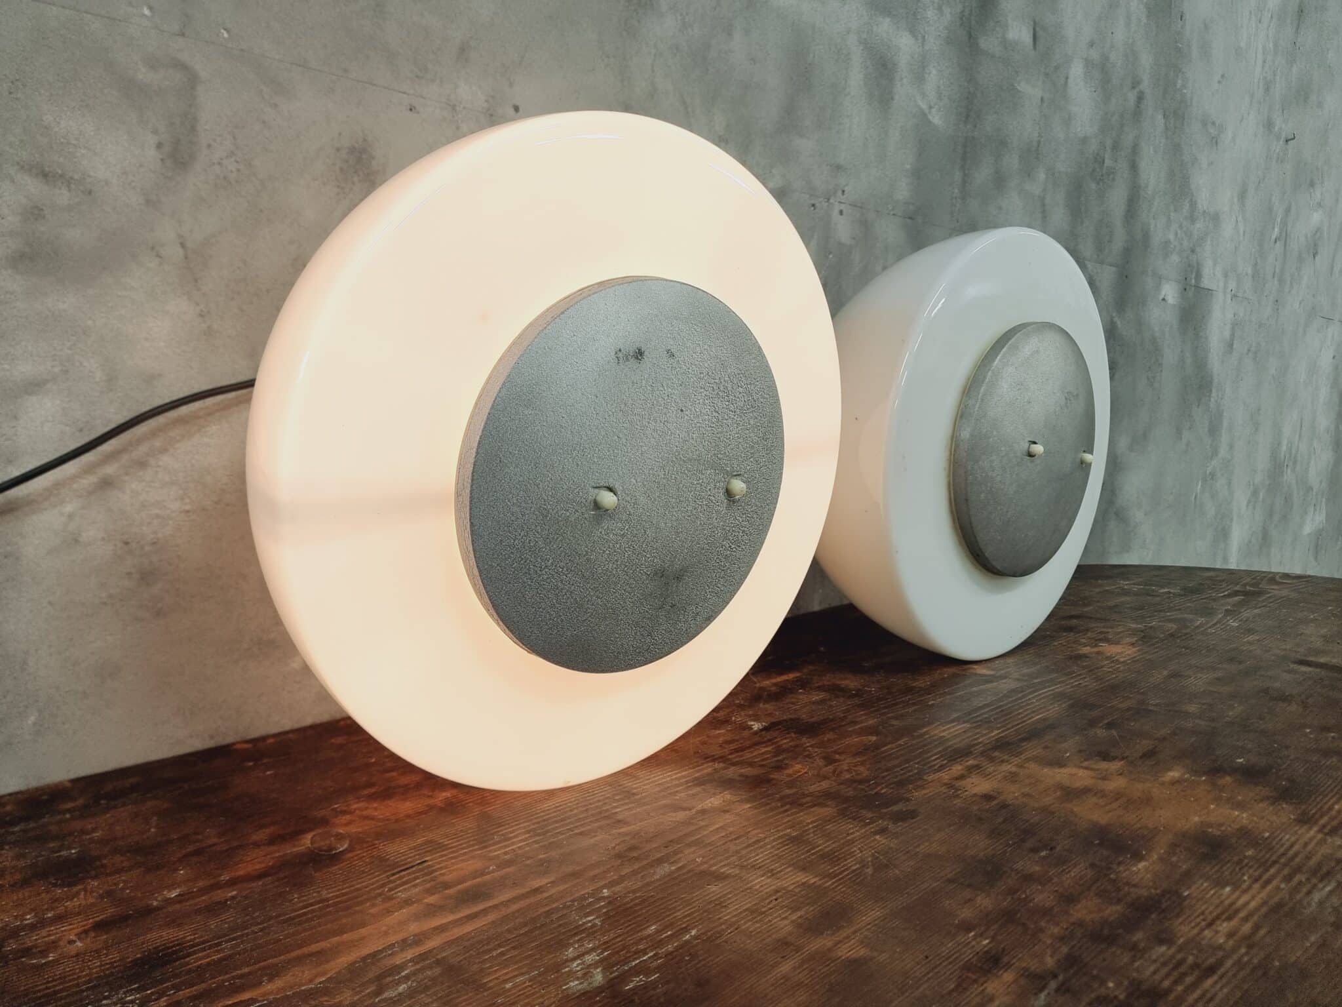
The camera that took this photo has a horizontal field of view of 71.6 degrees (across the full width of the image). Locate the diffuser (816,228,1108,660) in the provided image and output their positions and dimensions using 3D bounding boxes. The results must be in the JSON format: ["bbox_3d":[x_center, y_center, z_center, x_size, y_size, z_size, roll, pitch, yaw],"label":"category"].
[{"bbox_3d":[0.250,-0.054,0.850,0.370,0.370,0.187,-5,10,-41],"label":"diffuser"}]

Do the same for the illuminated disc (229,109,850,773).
[{"bbox_3d":[-0.070,-0.031,0.560,0.370,0.370,0.187,-5,17,-41],"label":"illuminated disc"}]

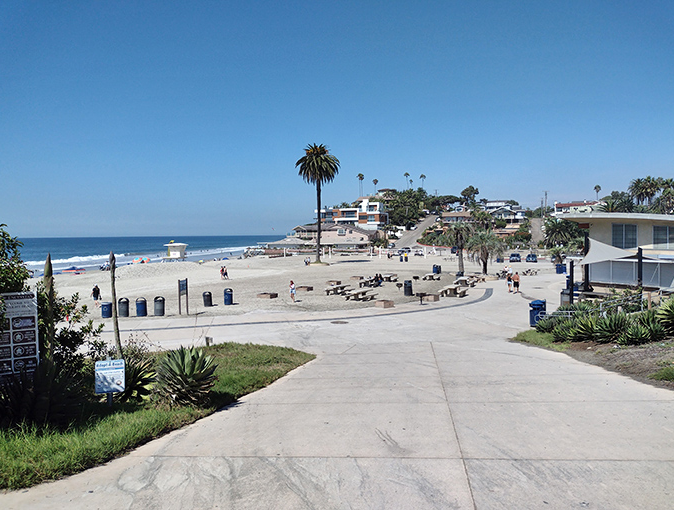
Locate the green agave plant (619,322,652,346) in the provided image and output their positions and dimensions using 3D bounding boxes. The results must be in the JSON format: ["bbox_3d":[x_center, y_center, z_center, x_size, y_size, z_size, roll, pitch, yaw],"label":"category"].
[{"bbox_3d":[9.342,2.488,16.600,1.020,0.760,1.020,-1,2,0],"label":"green agave plant"}]

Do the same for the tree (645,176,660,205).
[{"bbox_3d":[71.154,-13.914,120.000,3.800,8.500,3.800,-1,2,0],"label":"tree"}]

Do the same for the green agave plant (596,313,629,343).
[{"bbox_3d":[9.765,2.605,18.800,1.100,1.020,1.100,1,3,27],"label":"green agave plant"}]

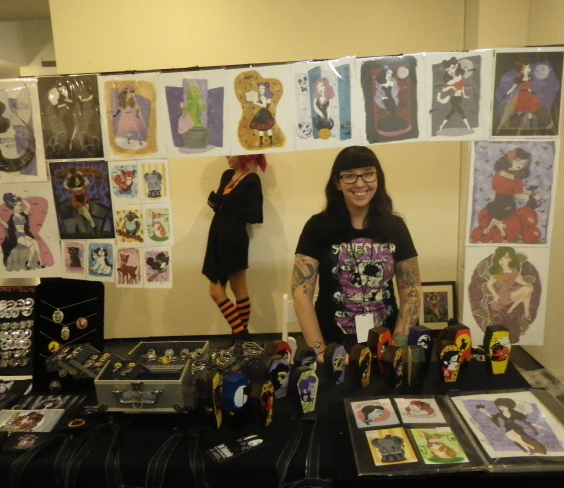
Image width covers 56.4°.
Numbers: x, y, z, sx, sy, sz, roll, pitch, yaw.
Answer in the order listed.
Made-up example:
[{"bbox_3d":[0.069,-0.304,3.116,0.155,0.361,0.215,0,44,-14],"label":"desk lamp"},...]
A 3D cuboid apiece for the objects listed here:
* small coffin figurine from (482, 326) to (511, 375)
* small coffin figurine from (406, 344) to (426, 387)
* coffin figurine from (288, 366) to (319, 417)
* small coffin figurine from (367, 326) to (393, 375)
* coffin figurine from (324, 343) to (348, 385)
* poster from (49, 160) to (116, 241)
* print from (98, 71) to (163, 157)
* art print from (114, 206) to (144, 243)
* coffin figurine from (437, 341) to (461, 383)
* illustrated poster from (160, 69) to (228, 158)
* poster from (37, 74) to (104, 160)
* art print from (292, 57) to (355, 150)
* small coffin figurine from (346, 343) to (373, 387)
[{"bbox_3d":[0.672,0.333,1.643,0.067,0.138,0.050,-2,12,2],"label":"small coffin figurine"},{"bbox_3d":[0.408,0.363,1.577,0.047,0.130,0.062,-2,12,2],"label":"small coffin figurine"},{"bbox_3d":[0.063,0.402,1.475,0.062,0.125,0.050,-8,13,-23],"label":"coffin figurine"},{"bbox_3d":[0.301,0.333,1.622,0.073,0.142,0.043,-11,14,-36],"label":"small coffin figurine"},{"bbox_3d":[0.158,0.360,1.574,0.062,0.122,0.040,-12,15,-39],"label":"coffin figurine"},{"bbox_3d":[-0.707,-0.153,1.873,0.216,0.281,0.010,-2,11,5],"label":"poster"},{"bbox_3d":[-0.509,-0.436,1.804,0.217,0.280,0.008,-1,12,5],"label":"print"},{"bbox_3d":[-0.543,-0.067,1.877,0.103,0.152,0.010,-1,11,5],"label":"art print"},{"bbox_3d":[0.506,0.355,1.606,0.060,0.124,0.046,-4,12,-7],"label":"coffin figurine"},{"bbox_3d":[-0.291,-0.438,1.783,0.219,0.281,0.008,-2,12,6],"label":"illustrated poster"},{"bbox_3d":[-0.727,-0.435,1.818,0.218,0.283,0.010,-1,11,4],"label":"poster"},{"bbox_3d":[0.146,-0.459,1.747,0.218,0.283,0.010,-3,11,5],"label":"art print"},{"bbox_3d":[0.233,0.361,1.552,0.062,0.123,0.040,-10,14,-33],"label":"small coffin figurine"}]

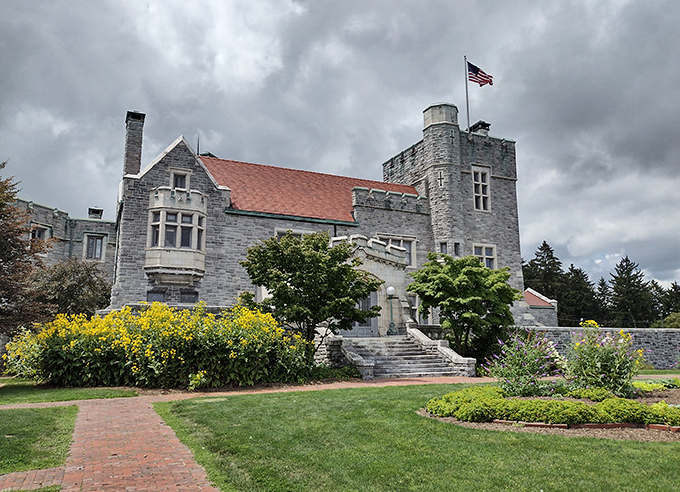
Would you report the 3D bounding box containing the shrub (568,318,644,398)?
[{"bbox_3d":[6.882,2.901,13.800,1.950,2.000,1.850,-5,-11,26],"label":"shrub"}]

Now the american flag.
[{"bbox_3d":[9.153,-11.252,34.800,1.800,1.750,0.450,-3,-10,16],"label":"american flag"}]

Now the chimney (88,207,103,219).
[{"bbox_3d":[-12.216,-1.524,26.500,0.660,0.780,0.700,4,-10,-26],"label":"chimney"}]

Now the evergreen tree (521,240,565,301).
[{"bbox_3d":[26.090,6.218,68.000,6.200,14.000,6.200,-4,-10,21],"label":"evergreen tree"}]

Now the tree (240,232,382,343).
[{"bbox_3d":[-1.185,2.315,21.031,5.600,5.700,5.200,0,-10,-3],"label":"tree"}]

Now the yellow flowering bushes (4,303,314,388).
[{"bbox_3d":[-5.369,3.257,17.627,9.200,2.500,2.900,5,-11,-25],"label":"yellow flowering bushes"}]

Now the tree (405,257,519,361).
[{"bbox_3d":[5.514,2.998,24.460,5.300,5.400,5.000,-2,-10,12],"label":"tree"}]

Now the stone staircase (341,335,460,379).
[{"bbox_3d":[2.313,4.593,22.088,3.600,1.500,3.400,5,-11,-25],"label":"stone staircase"}]

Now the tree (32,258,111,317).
[{"bbox_3d":[-12.703,3.182,25.000,4.000,5.000,3.800,5,-11,-26],"label":"tree"}]

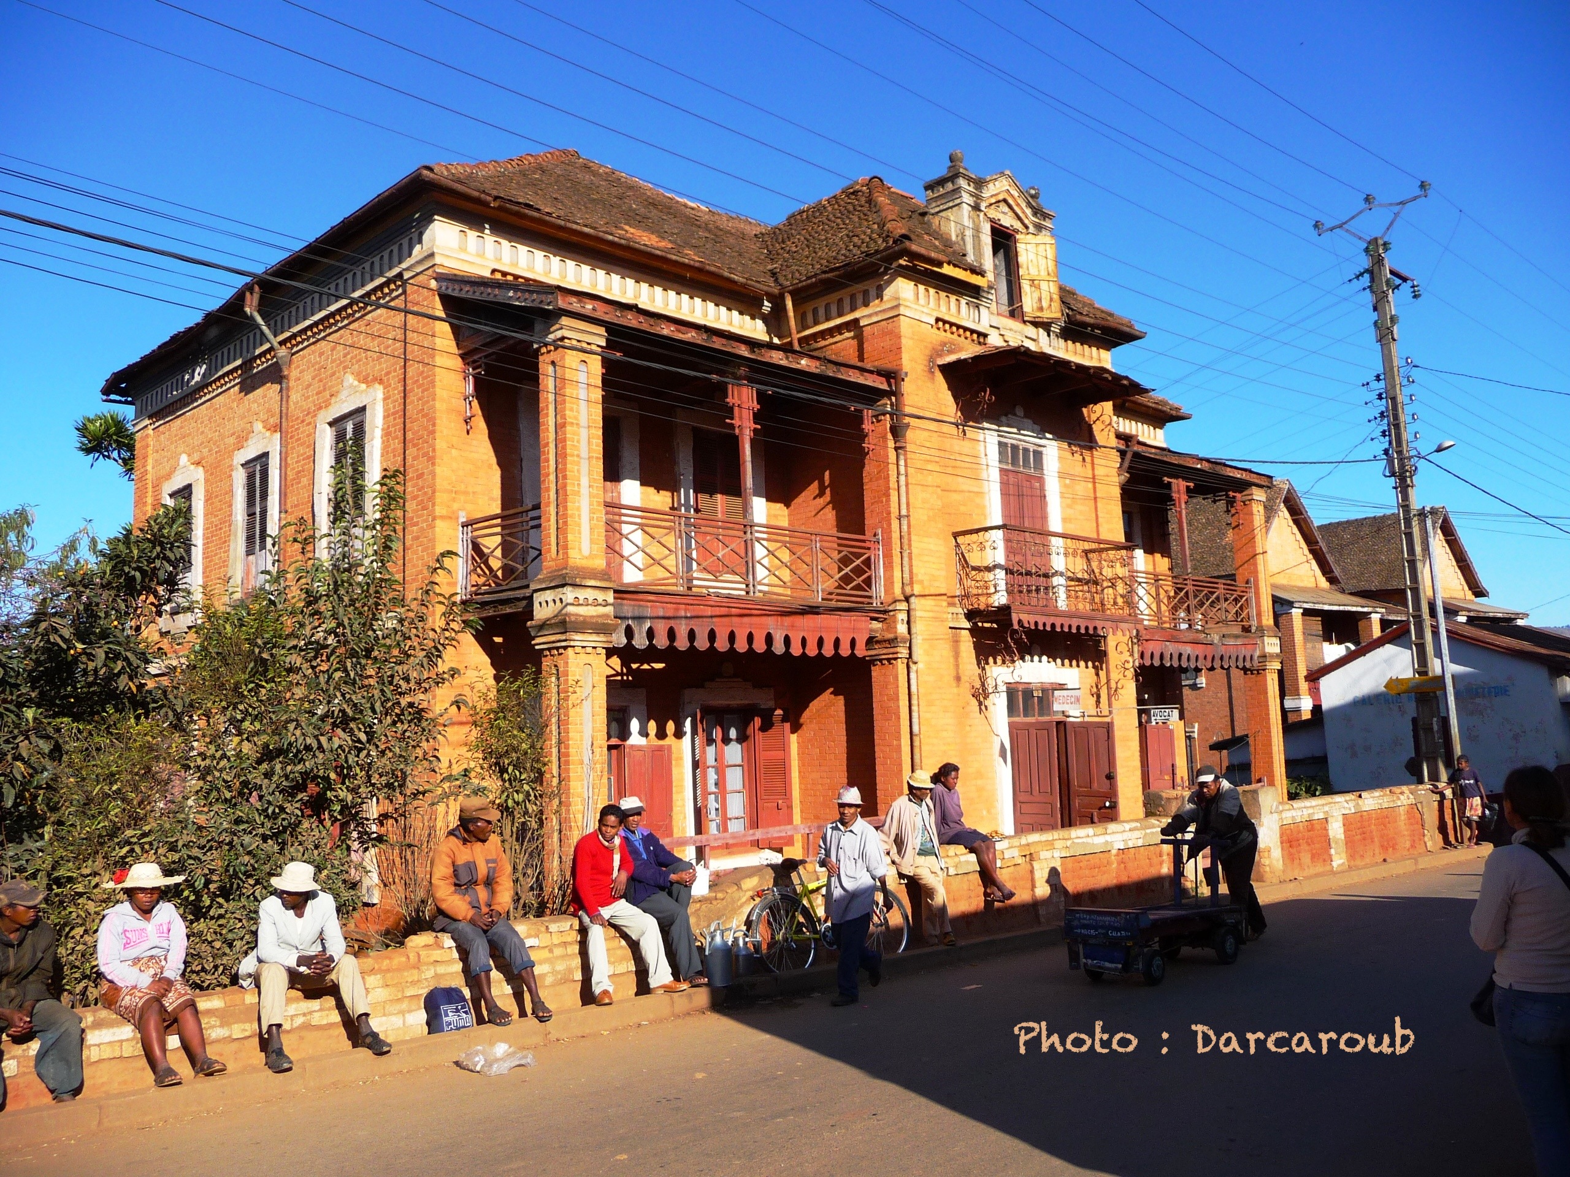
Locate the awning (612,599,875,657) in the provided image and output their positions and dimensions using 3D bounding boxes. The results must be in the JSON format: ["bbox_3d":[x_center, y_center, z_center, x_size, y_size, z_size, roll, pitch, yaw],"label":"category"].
[{"bbox_3d":[-0.432,0.533,16.783,4.949,0.598,0.137,4,-8,-44],"label":"awning"}]

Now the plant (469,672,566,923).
[{"bbox_3d":[-2.377,1.860,11.237,0.850,2.250,0.850,-2,-7,0],"label":"plant"}]

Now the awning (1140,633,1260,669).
[{"bbox_3d":[8.194,1.292,25.070,4.949,0.549,0.137,4,-8,-44],"label":"awning"}]

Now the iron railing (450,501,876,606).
[{"bbox_3d":[-1.439,-0.221,17.648,5.488,1.176,2.646,4,-8,-44],"label":"iron railing"}]

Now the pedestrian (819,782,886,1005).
[{"bbox_3d":[0.549,2.490,10.250,0.500,1.700,0.450,-5,-7,25],"label":"pedestrian"}]

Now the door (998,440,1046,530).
[{"bbox_3d":[4.035,-1.069,21.298,1.274,2.744,0.118,4,-8,-44],"label":"door"}]

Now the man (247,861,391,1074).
[{"bbox_3d":[-2.807,2.219,7.629,0.606,1.192,0.808,3,-8,-36],"label":"man"}]

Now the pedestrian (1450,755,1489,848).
[{"bbox_3d":[10.230,3.165,19.000,0.480,1.360,0.360,-7,-8,38],"label":"pedestrian"}]

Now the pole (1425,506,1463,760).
[{"bbox_3d":[10.337,1.321,19.866,0.120,5.315,0.120,4,-9,-45],"label":"pole"}]

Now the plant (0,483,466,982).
[{"bbox_3d":[-3.934,0.960,9.428,3.300,3.500,2.200,4,-8,-44],"label":"plant"}]

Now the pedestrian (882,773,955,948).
[{"bbox_3d":[1.175,2.367,11.094,0.525,1.515,0.485,3,-8,-38],"label":"pedestrian"}]

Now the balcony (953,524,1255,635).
[{"bbox_3d":[6.266,-0.036,21.617,9.761,1.169,0.950,5,-9,-45],"label":"balcony"}]

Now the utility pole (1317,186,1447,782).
[{"bbox_3d":[9.618,-1.118,19.738,0.700,10.184,1.800,4,-8,-44],"label":"utility pole"}]

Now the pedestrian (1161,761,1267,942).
[{"bbox_3d":[4.131,2.530,12.100,0.850,1.620,0.600,4,-9,-42],"label":"pedestrian"}]

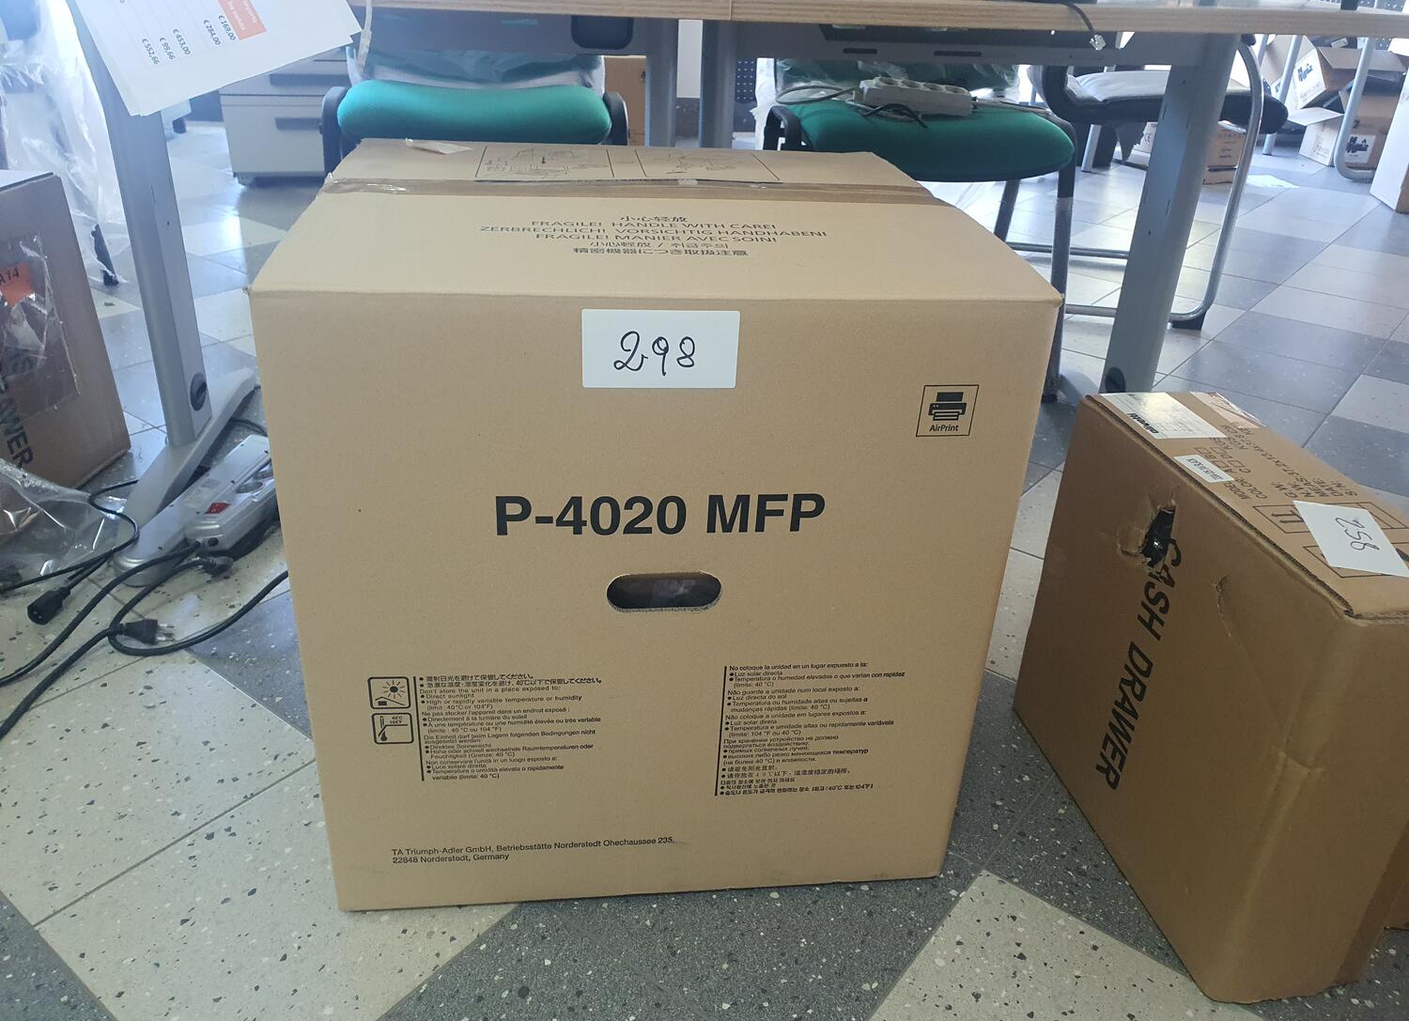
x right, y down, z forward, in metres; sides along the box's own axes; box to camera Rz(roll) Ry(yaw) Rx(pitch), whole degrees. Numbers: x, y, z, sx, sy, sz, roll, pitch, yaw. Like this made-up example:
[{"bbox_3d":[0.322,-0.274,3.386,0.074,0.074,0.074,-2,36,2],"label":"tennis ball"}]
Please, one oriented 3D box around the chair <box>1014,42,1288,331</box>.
[{"bbox_3d":[0.991,-0.943,2.516,0.620,0.860,0.580,6,29,7],"label":"chair"}]

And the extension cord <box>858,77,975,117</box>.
[{"bbox_3d":[0.415,-0.820,2.101,0.235,0.042,0.055,8,37,10],"label":"extension cord"}]

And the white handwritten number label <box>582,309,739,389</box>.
[{"bbox_3d":[-0.029,-0.108,0.716,0.105,0.055,0.002,-1,29,-6],"label":"white handwritten number label"}]

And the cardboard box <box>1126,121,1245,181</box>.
[{"bbox_3d":[1.906,-1.459,4.183,0.190,0.235,0.430,-10,31,-21],"label":"cardboard box"}]

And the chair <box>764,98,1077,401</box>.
[{"bbox_3d":[0.410,-0.696,2.061,0.550,0.820,0.590,1,29,-3],"label":"chair"}]

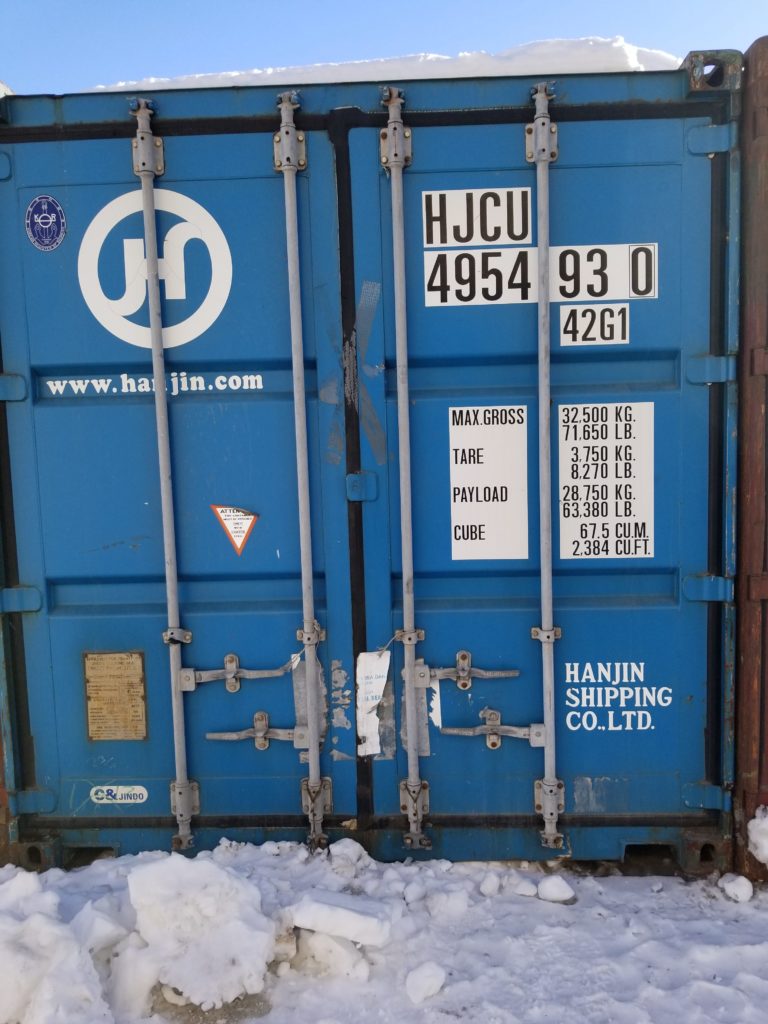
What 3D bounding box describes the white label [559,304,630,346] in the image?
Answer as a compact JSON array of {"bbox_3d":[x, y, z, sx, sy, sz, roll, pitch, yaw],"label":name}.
[{"bbox_3d":[0.672,-0.595,2.454,0.216,0.126,0.008,-1,6,2],"label":"white label"}]

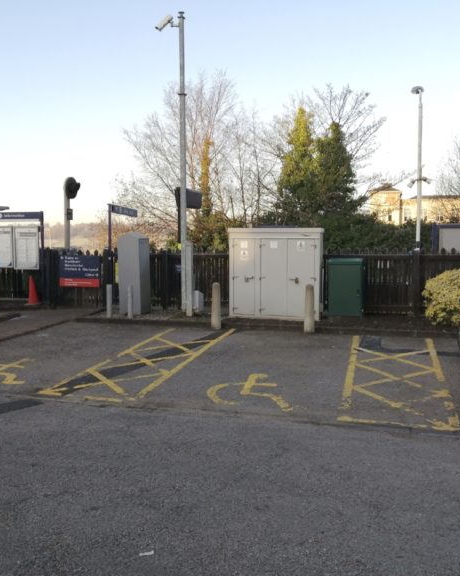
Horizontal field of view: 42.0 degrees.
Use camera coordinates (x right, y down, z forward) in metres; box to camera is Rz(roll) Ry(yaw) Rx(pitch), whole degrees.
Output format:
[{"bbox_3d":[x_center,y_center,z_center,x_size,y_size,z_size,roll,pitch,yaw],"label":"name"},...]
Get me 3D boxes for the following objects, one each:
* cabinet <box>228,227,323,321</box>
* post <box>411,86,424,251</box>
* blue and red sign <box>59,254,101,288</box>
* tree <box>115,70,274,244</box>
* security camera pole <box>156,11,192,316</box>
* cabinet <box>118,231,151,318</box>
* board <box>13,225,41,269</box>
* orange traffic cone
[{"bbox_3d":[0.955,-0.312,12.271,1.850,1.819,0.680,1,5,14],"label":"cabinet"},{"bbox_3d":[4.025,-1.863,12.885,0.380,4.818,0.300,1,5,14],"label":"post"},{"bbox_3d":[-3.616,-0.387,14.423,0.980,0.791,0.040,1,5,9],"label":"blue and red sign"},{"bbox_3d":[-1.399,-4.414,23.701,6.200,8.077,5.600,0,5,0],"label":"tree"},{"bbox_3d":[-1.138,-2.523,12.425,0.740,6.195,0.280,-1,5,-6],"label":"security camera pole"},{"bbox_3d":[-2.057,-0.327,12.843,0.480,1.719,0.540,1,5,14],"label":"cabinet"},{"bbox_3d":[-5.136,-0.997,15.171,0.670,1.100,0.080,1,5,16],"label":"board"},{"bbox_3d":[-4.891,0.047,14.863,0.410,0.755,0.410,1,5,14],"label":"orange traffic cone"}]

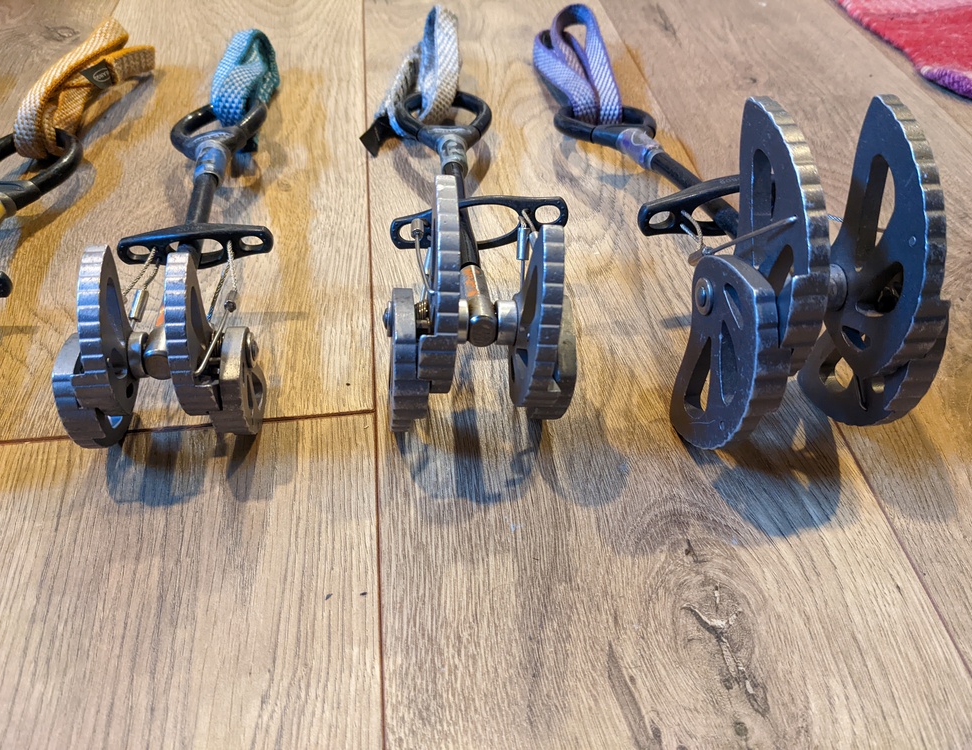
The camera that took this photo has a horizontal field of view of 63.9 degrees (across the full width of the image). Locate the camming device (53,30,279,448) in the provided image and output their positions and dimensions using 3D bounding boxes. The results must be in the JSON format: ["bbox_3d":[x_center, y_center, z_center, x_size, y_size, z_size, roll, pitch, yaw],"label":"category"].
[{"bbox_3d":[-0.138,-0.110,0.385,0.080,0.084,0.342,-5,47,-5],"label":"camming device"}]

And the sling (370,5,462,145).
[{"bbox_3d":[-0.041,-0.186,0.478,0.055,0.049,0.122,1,47,1],"label":"sling"}]

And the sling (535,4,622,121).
[{"bbox_3d":[0.053,-0.185,0.477,0.046,0.042,0.118,-5,47,-5],"label":"sling"}]

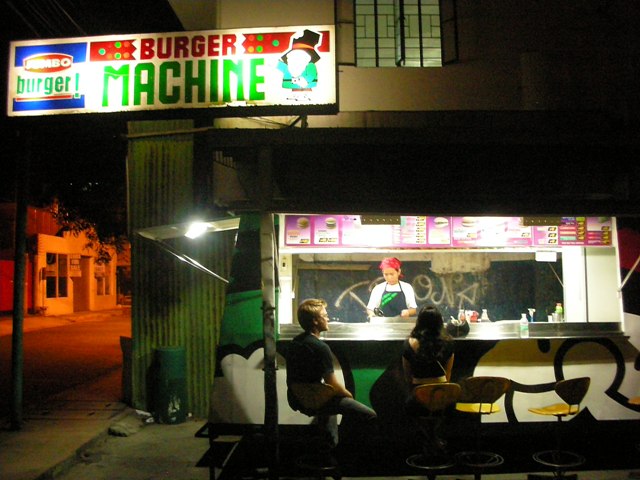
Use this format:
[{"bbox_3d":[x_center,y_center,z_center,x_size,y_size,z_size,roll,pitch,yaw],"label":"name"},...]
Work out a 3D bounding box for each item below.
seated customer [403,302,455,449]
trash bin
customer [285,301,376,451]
[{"bbox_3d":[0.880,1.116,5.250,0.430,1.180,0.620,0,-4,-7],"label":"seated customer"},{"bbox_3d":[-1.761,1.712,7.650,0.370,0.875,0.370,0,-4,-6],"label":"trash bin"},{"bbox_3d":[0.084,1.094,5.150,0.680,1.240,0.560,3,-5,-43],"label":"customer"}]

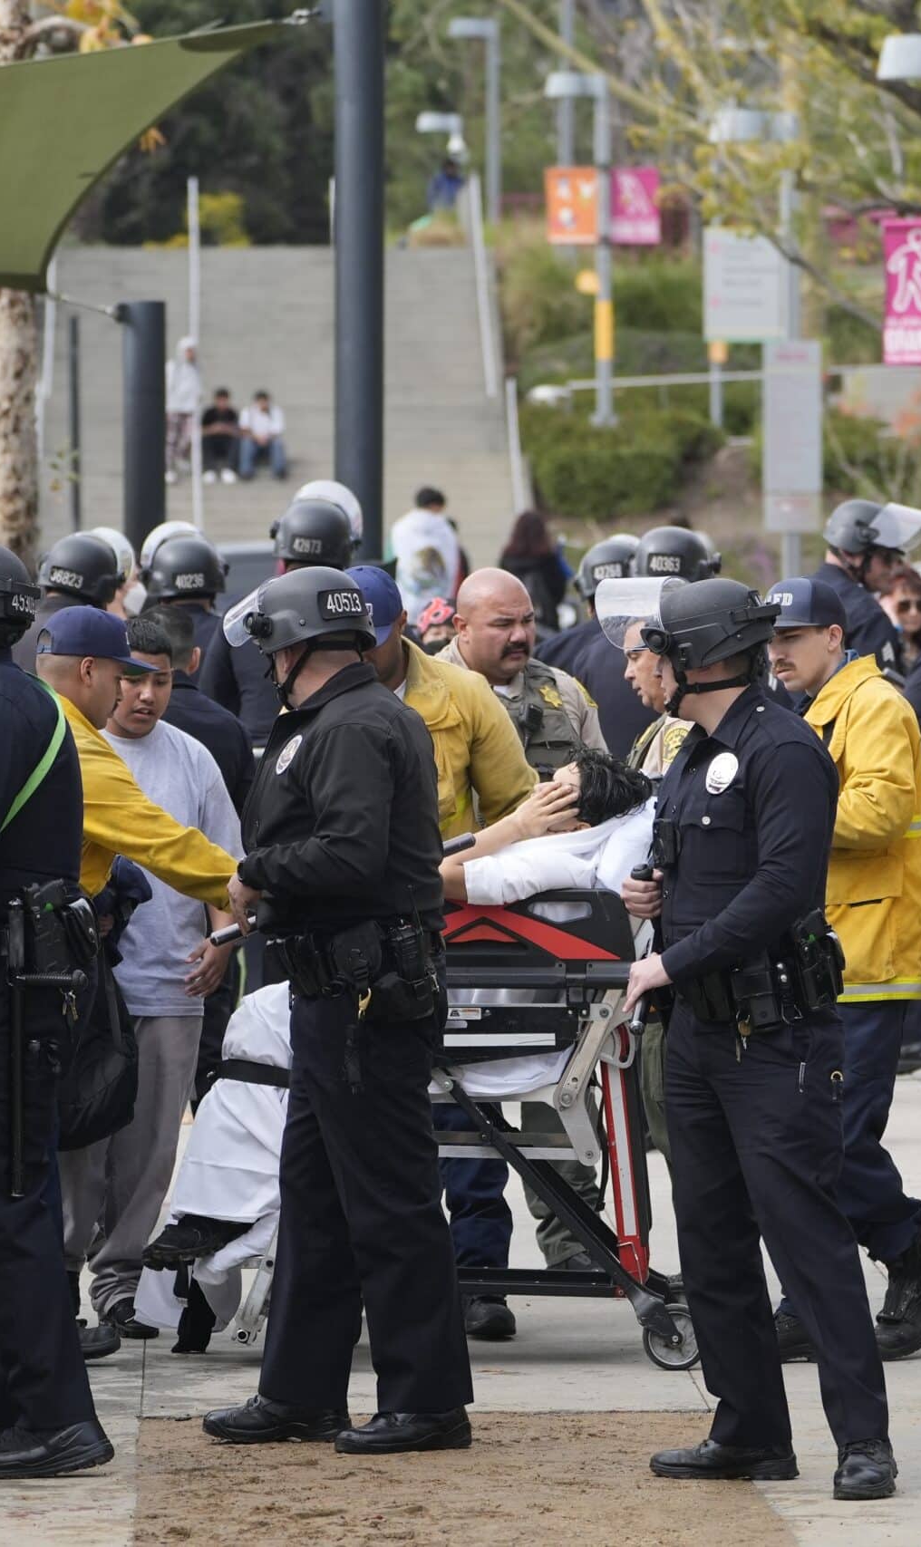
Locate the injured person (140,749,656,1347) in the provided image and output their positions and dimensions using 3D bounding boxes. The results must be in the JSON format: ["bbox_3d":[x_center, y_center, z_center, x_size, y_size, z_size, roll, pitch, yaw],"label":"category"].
[{"bbox_3d":[-0.144,0.582,22.300,1.580,0.540,0.560,-41,0,0],"label":"injured person"}]

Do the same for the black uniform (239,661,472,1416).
[{"bbox_3d":[-0.217,0.551,19.600,0.460,1.570,0.530,0,1,-6],"label":"black uniform"}]

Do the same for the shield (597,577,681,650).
[{"bbox_3d":[0.363,-0.321,18.950,0.185,0.155,0.250,0,1,2],"label":"shield"}]

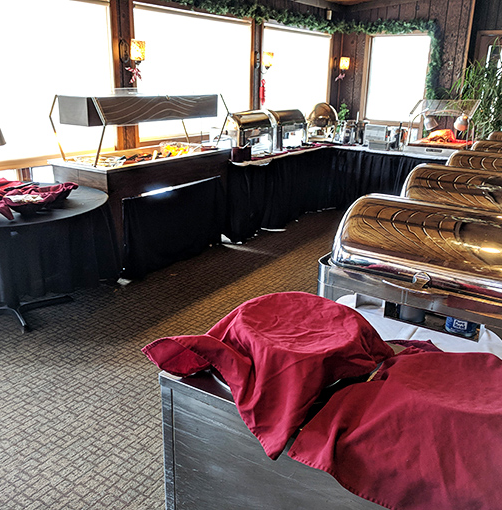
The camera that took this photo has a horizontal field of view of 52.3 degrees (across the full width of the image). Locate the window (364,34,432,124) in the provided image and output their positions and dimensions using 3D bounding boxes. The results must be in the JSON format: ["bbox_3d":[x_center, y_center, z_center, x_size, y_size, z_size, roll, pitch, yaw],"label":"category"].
[{"bbox_3d":[2.110,-2.543,7.419,0.930,1.220,0.100,13,23,30],"label":"window"}]

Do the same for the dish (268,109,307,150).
[{"bbox_3d":[0.288,-1.443,5.773,0.470,0.440,0.650,13,23,30],"label":"dish"}]

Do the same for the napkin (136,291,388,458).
[{"bbox_3d":[0.057,0.250,1.290,0.550,0.240,0.450,13,23,30],"label":"napkin"}]

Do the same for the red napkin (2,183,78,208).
[{"bbox_3d":[-1.213,-0.361,3.018,0.300,0.110,0.450,13,23,30],"label":"red napkin"}]

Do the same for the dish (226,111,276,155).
[{"bbox_3d":[-0.128,-1.235,5.153,0.470,0.440,0.650,13,23,30],"label":"dish"}]

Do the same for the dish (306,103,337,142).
[{"bbox_3d":[0.804,-1.677,6.461,0.420,0.450,0.440,1,20,-1],"label":"dish"}]

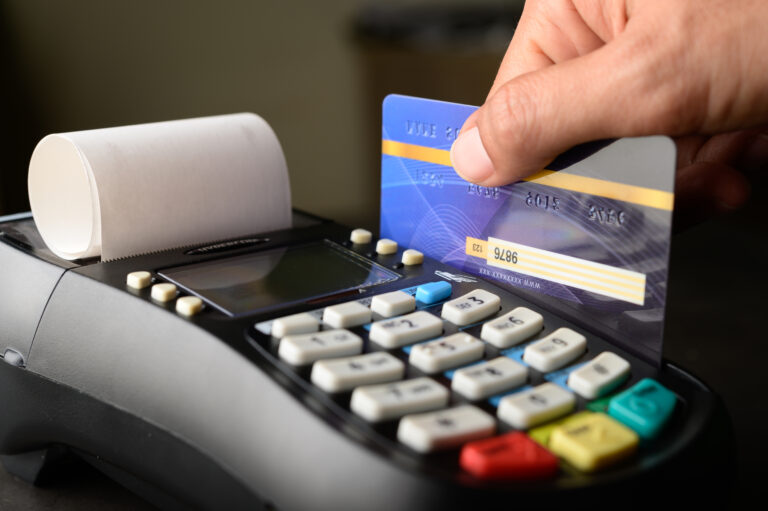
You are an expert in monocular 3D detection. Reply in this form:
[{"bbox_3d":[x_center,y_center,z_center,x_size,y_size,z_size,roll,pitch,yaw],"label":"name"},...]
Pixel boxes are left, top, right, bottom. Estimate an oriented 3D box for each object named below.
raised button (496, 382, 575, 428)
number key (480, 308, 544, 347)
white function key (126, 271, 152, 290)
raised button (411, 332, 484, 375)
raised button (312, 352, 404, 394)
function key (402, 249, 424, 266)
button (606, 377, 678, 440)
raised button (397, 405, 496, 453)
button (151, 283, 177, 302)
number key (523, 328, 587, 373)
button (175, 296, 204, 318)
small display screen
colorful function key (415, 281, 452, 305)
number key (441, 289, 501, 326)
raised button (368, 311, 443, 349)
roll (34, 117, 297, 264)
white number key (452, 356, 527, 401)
[{"bbox_3d":[0.030,0.029,0.254,0.008,0.003,0.017,25,27,39],"label":"raised button"},{"bbox_3d":[0.029,0.016,0.286,0.009,0.003,0.016,20,23,25],"label":"number key"},{"bbox_3d":[-0.054,0.005,0.284,0.004,0.003,0.005,-12,26,-43],"label":"white function key"},{"bbox_3d":[0.013,0.019,0.257,0.016,0.004,0.007,-10,27,-38],"label":"raised button"},{"bbox_3d":[-0.005,0.022,0.245,0.017,0.004,0.008,-6,25,-30],"label":"raised button"},{"bbox_3d":[0.007,0.000,0.324,0.006,0.002,0.004,-12,26,-40],"label":"function key"},{"bbox_3d":[0.050,0.029,0.244,0.009,0.004,0.015,21,25,32],"label":"button"},{"bbox_3d":[0.012,0.032,0.241,0.018,0.003,0.009,-7,25,-33],"label":"raised button"},{"bbox_3d":[-0.049,0.008,0.287,0.006,0.002,0.004,-12,26,-40],"label":"button"},{"bbox_3d":[0.036,0.019,0.265,0.007,0.004,0.016,22,25,33],"label":"number key"},{"bbox_3d":[-0.043,0.010,0.281,0.006,0.002,0.004,-12,26,-40],"label":"button"},{"bbox_3d":[-0.024,0.005,0.306,0.051,0.002,0.030,-12,26,-40],"label":"small display screen"},{"bbox_3d":[0.012,0.009,0.299,0.005,0.003,0.008,25,26,38],"label":"colorful function key"},{"bbox_3d":[0.019,0.011,0.281,0.007,0.004,0.016,22,25,33],"label":"number key"},{"bbox_3d":[0.005,0.016,0.276,0.016,0.003,0.008,-12,29,-43],"label":"raised button"},{"bbox_3d":[-0.055,-0.018,0.320,0.058,0.030,0.032,-12,18,-43],"label":"roll"},{"bbox_3d":[0.021,0.024,0.249,0.016,0.004,0.007,-10,27,-38],"label":"white number key"}]

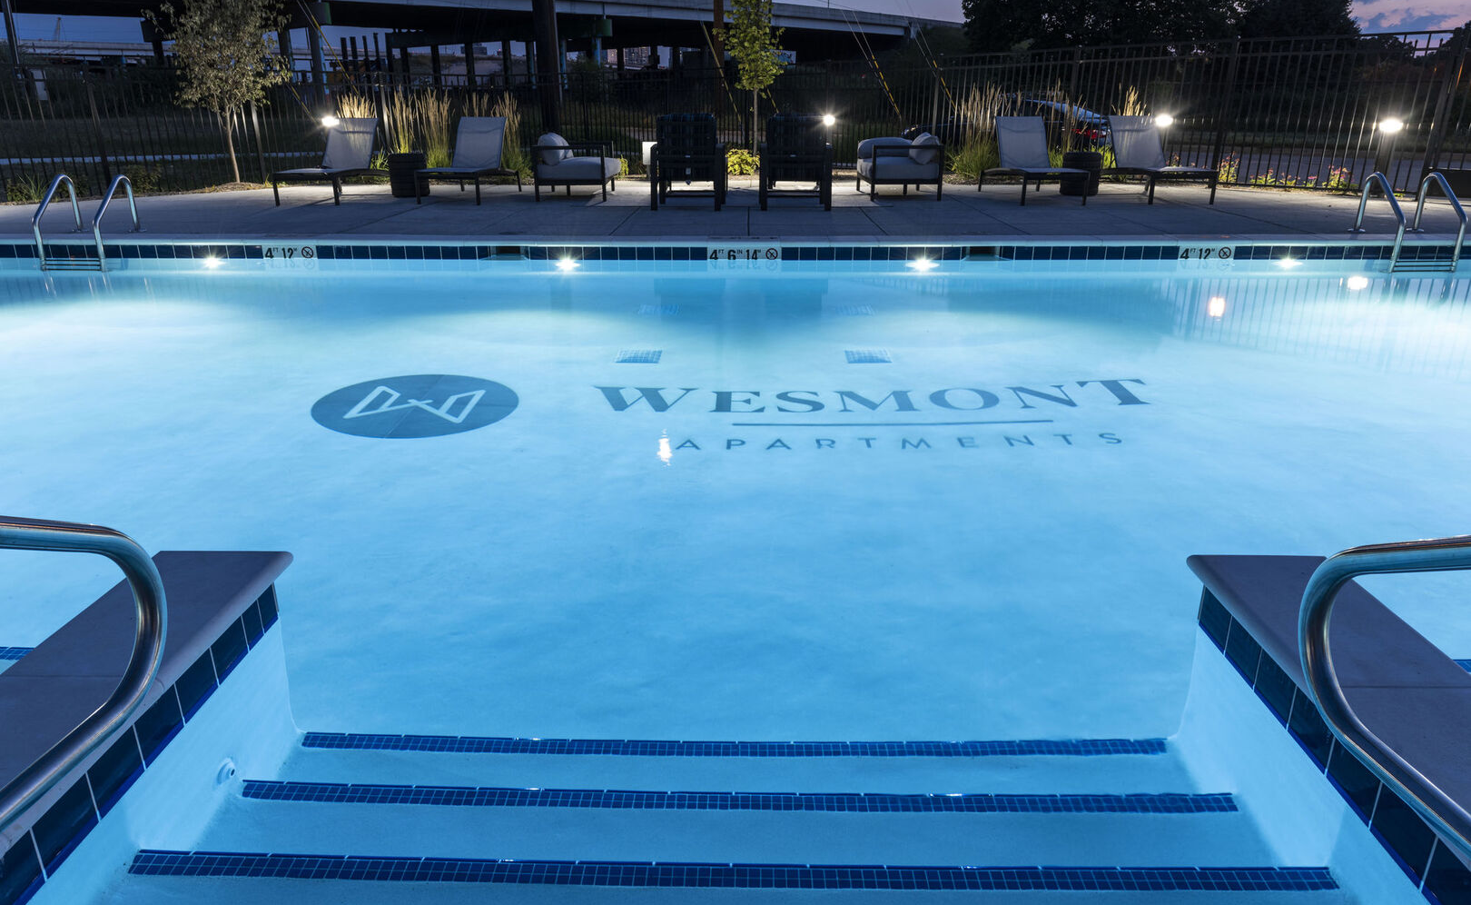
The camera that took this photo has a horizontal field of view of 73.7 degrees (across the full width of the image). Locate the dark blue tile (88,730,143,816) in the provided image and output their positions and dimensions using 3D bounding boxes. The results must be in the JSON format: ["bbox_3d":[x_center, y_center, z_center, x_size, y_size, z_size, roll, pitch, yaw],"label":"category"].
[{"bbox_3d":[-1.258,0.645,1.988,0.010,0.150,0.151,0,20,1],"label":"dark blue tile"}]

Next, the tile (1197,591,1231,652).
[{"bbox_3d":[1.242,0.439,2.531,0.010,0.150,0.150,0,20,1],"label":"tile"}]

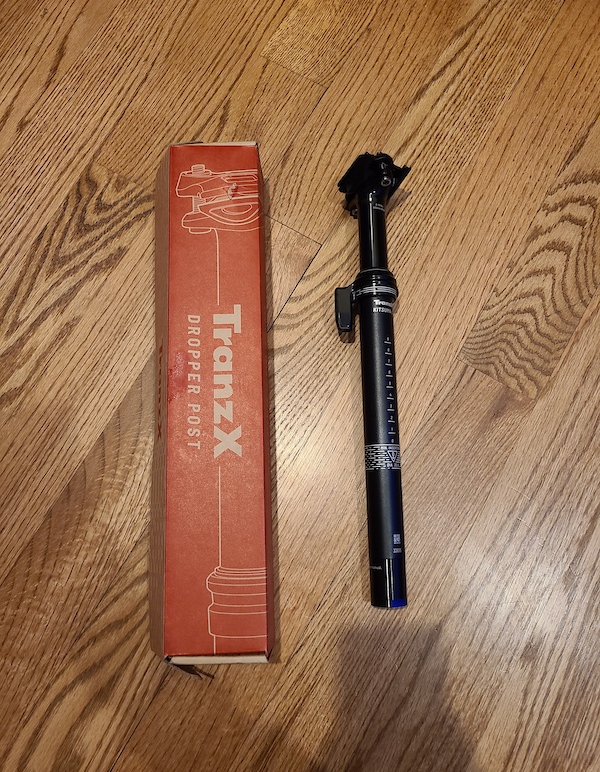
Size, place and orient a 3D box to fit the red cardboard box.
[{"bbox_3d":[-0.078,0.003,0.529,0.095,0.058,0.437,-2,80,-1],"label":"red cardboard box"}]

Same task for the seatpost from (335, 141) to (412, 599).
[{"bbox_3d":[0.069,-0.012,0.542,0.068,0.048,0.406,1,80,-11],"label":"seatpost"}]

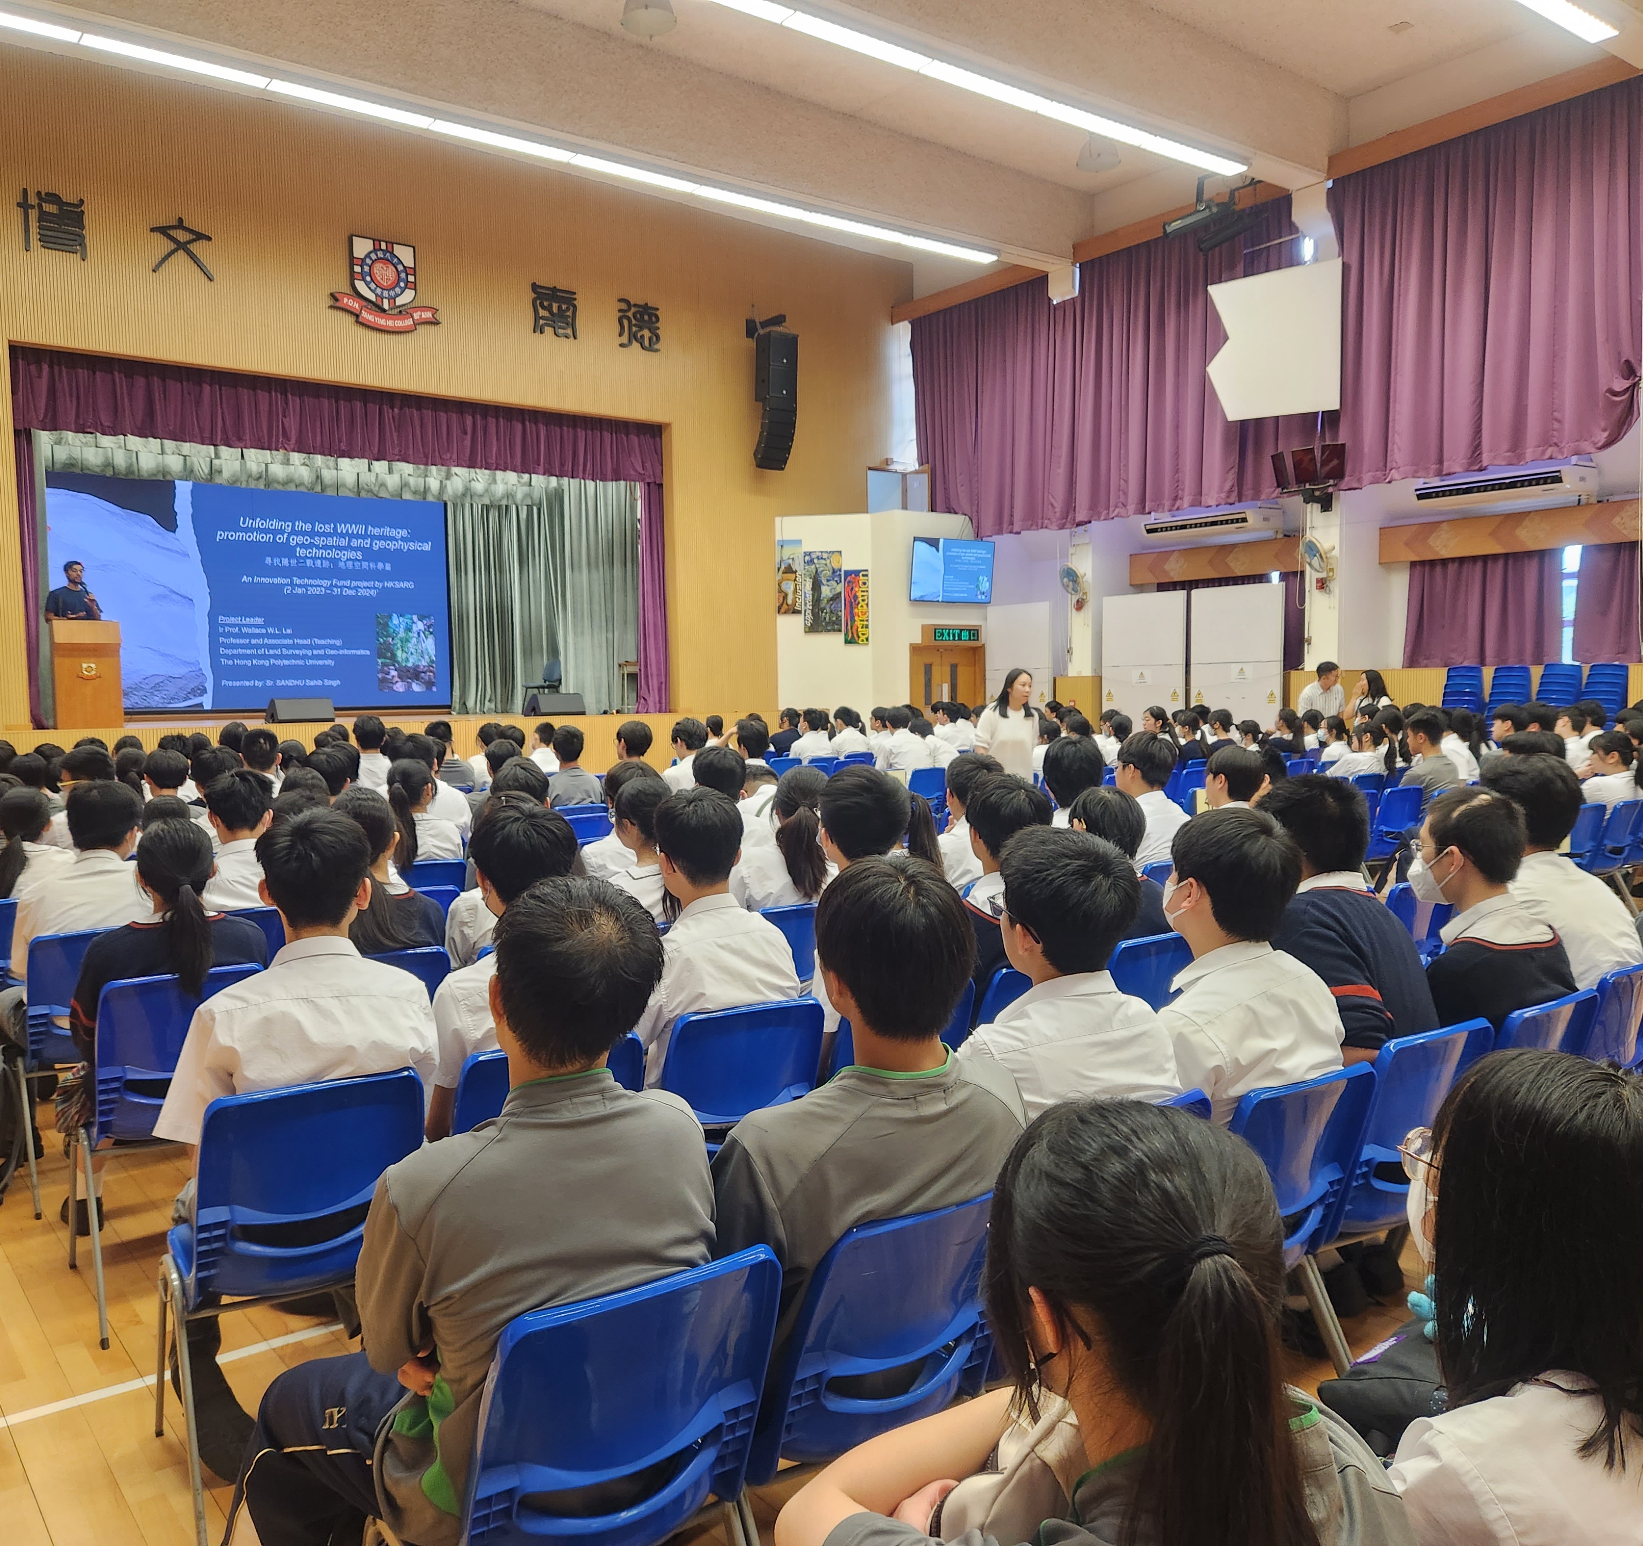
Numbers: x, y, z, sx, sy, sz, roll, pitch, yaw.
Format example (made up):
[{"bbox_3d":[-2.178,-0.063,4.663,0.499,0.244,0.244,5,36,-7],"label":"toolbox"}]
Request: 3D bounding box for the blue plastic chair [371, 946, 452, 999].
[{"bbox_3d":[-1.247,0.849,3.672,0.440,0.815,0.550,-4,4,-35],"label":"blue plastic chair"}]

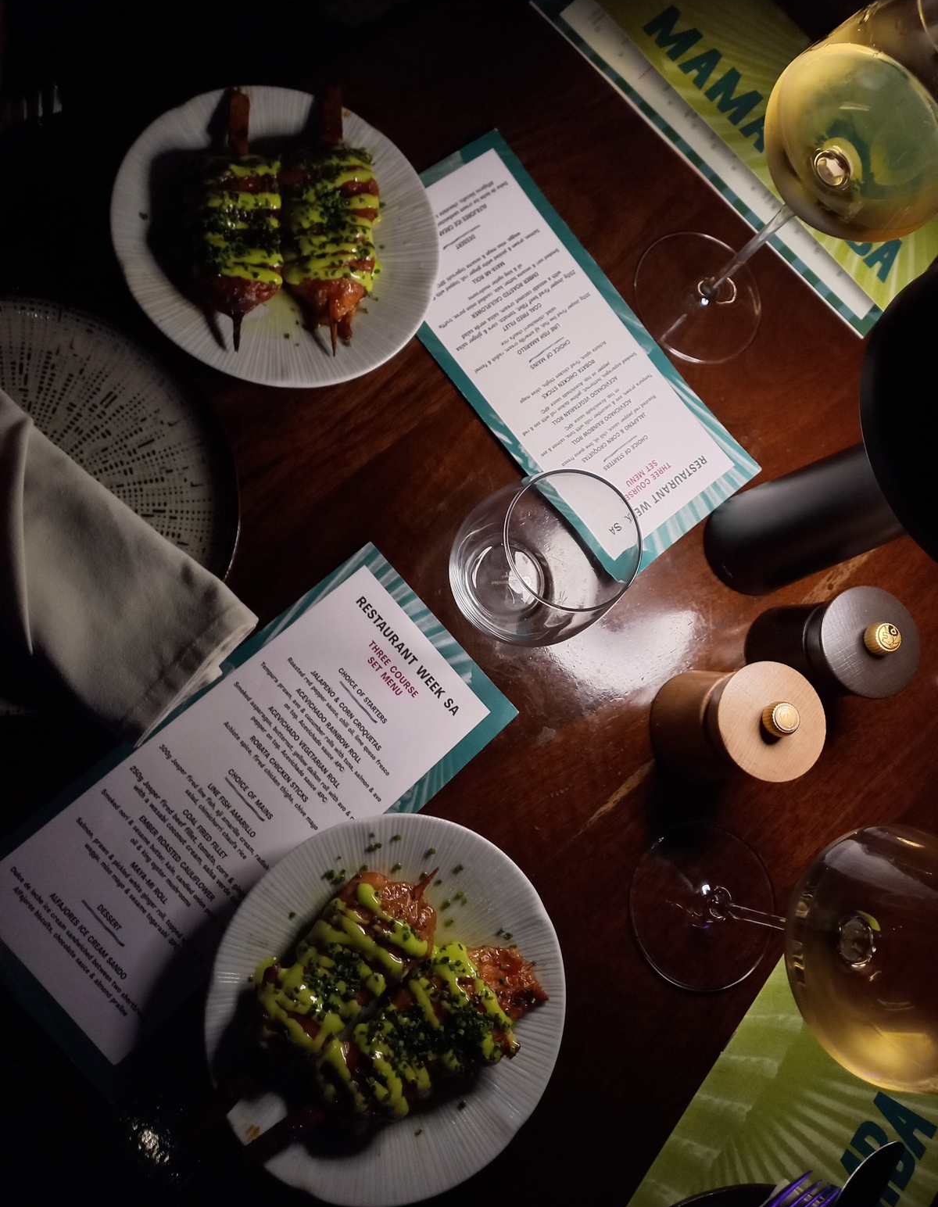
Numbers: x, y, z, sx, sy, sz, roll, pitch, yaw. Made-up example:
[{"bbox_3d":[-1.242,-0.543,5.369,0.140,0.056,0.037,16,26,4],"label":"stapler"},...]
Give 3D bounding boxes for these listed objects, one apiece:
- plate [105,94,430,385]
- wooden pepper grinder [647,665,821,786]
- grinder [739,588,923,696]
[{"bbox_3d":[-0.098,-0.188,0.473,0.167,0.022,0.167,3,78,-14],"label":"plate"},{"bbox_3d":[0.137,0.061,0.456,0.058,0.081,0.058,3,78,-14],"label":"wooden pepper grinder"},{"bbox_3d":[0.194,0.025,0.478,0.058,0.081,0.058,3,78,-14],"label":"grinder"}]

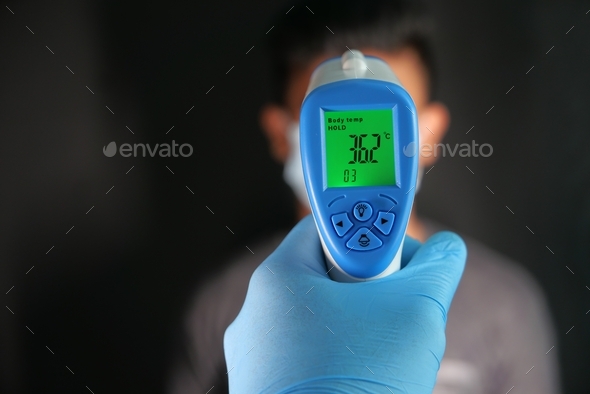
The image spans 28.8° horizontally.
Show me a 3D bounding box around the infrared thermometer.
[{"bbox_3d":[0.028,0.017,0.477,0.044,0.150,0.094,-2,11,3],"label":"infrared thermometer"}]

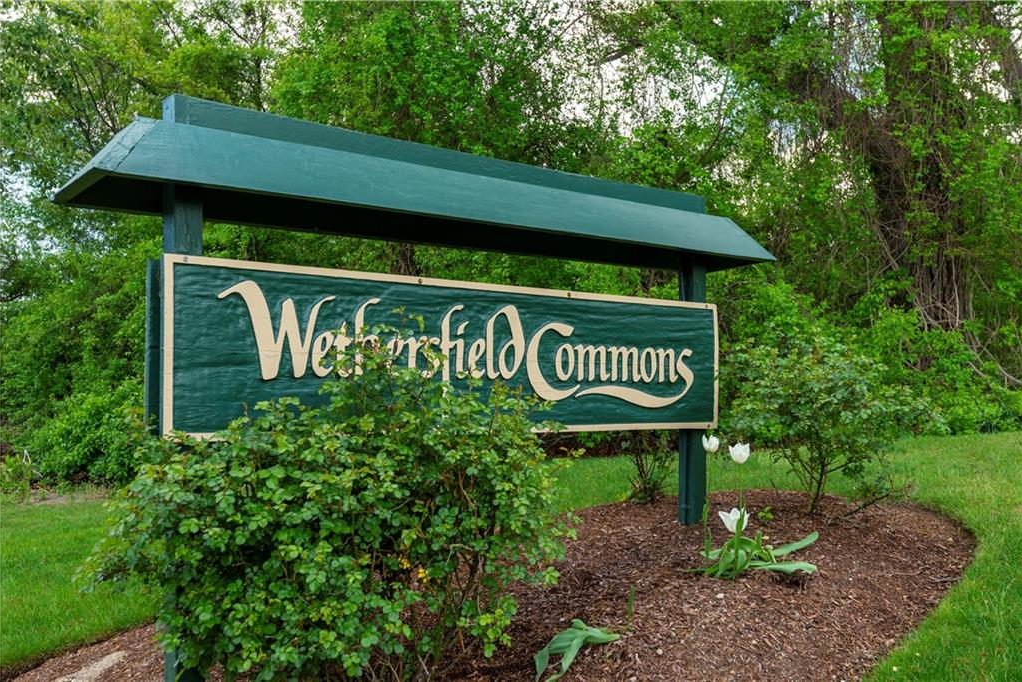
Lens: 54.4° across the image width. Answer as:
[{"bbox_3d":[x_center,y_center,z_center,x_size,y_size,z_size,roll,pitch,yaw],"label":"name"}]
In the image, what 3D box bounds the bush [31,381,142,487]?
[{"bbox_3d":[-3.718,0.809,8.800,1.100,0.930,1.000,0,-3,0],"label":"bush"}]

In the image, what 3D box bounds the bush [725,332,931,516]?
[{"bbox_3d":[1.691,0.449,5.350,1.080,0.940,1.000,0,-3,0],"label":"bush"}]

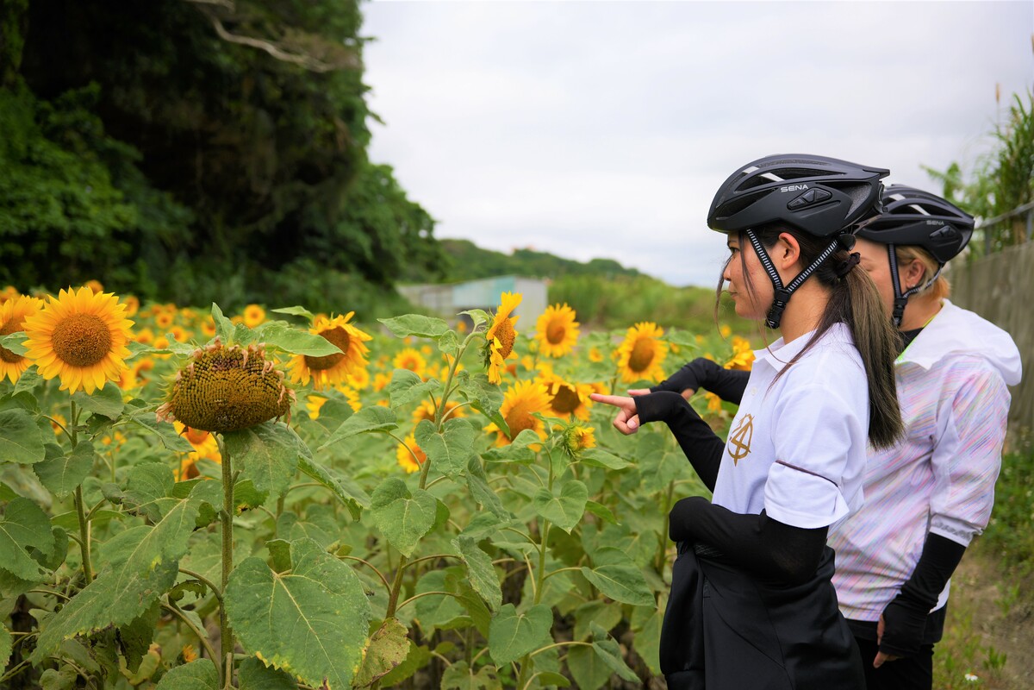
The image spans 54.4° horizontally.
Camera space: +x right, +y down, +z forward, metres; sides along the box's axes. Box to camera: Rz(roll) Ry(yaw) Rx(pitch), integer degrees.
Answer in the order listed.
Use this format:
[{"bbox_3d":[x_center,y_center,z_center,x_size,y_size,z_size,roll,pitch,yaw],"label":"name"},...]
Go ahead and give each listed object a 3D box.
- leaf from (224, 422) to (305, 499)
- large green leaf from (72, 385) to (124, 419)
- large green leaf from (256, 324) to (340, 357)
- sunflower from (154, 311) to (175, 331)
[{"bbox_3d":[-0.366,0.166,1.460,0.120,0.115,0.060,0,2,-9],"label":"leaf"},{"bbox_3d":[-0.659,0.089,1.580,0.087,0.057,0.070,0,2,-11],"label":"large green leaf"},{"bbox_3d":[-0.351,-0.008,1.620,0.145,0.045,0.095,12,30,4],"label":"large green leaf"},{"bbox_3d":[-2.913,-0.203,8.300,0.170,0.165,0.070,0,2,-6],"label":"sunflower"}]

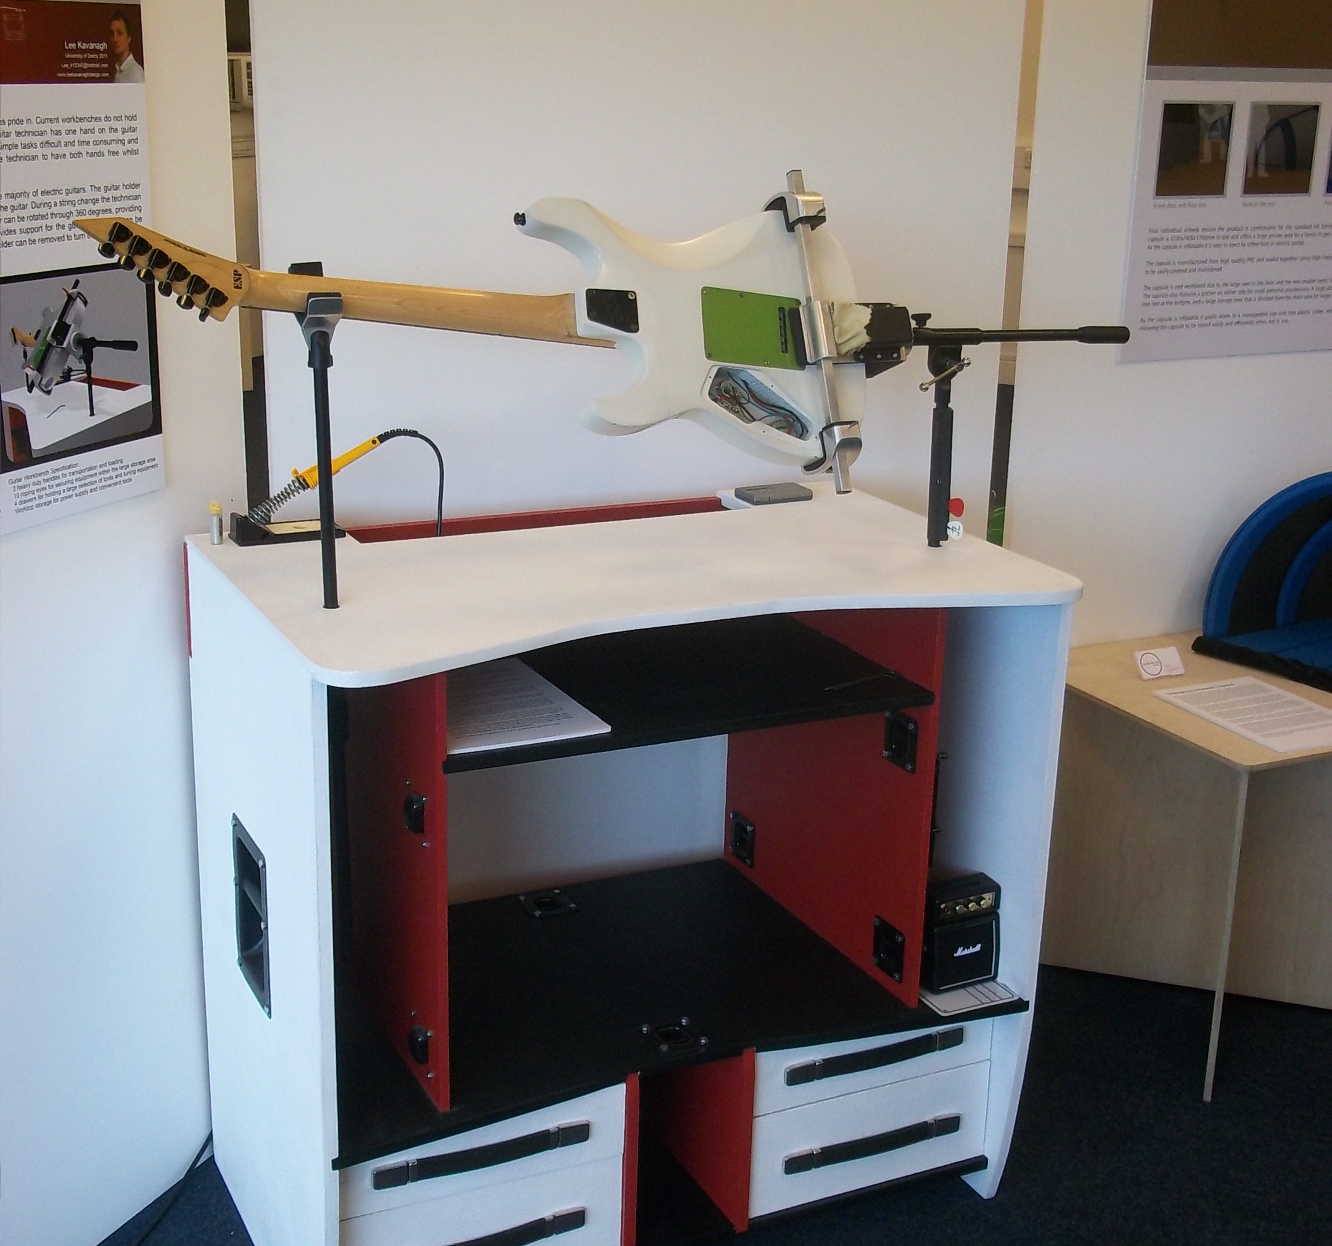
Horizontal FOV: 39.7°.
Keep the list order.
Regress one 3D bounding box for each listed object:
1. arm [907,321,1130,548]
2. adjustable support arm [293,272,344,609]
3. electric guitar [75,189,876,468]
[{"bbox_3d":[0.465,-0.261,2.499,0.360,0.300,0.070,-6,19,-26],"label":"arm"},{"bbox_3d":[-0.382,-0.203,2.063,0.050,0.385,0.070,-6,19,-26],"label":"adjustable support arm"},{"bbox_3d":[-0.176,-0.361,2.123,0.980,0.325,0.080,2,-9,-28],"label":"electric guitar"}]

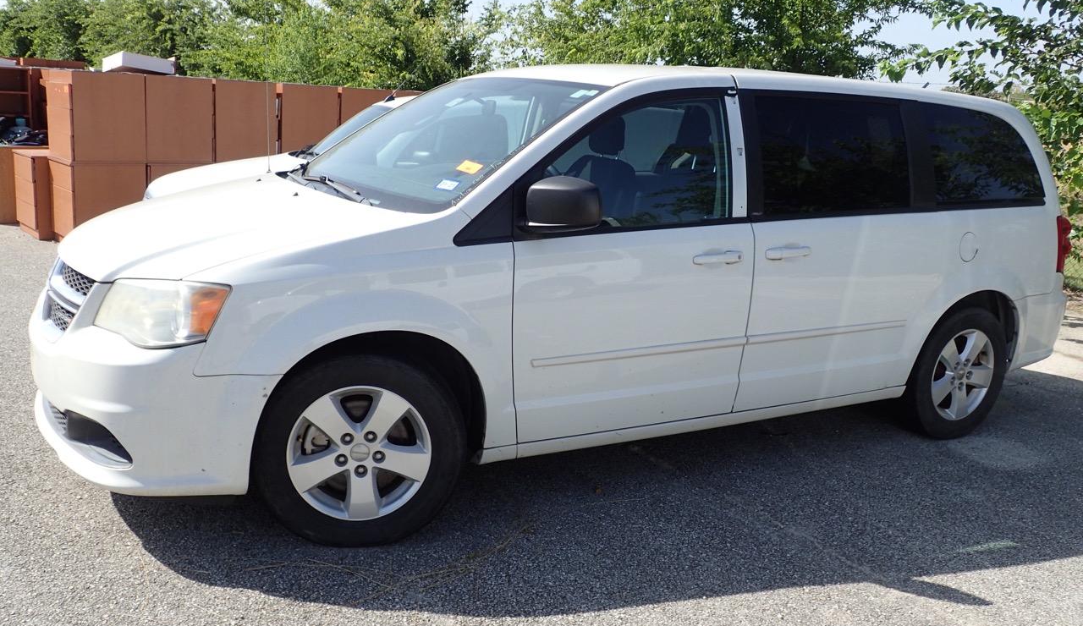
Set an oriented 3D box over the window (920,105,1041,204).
[{"bbox_3d":[2.113,-0.744,4.482,0.870,0.480,0.070,-3,-5,-33],"label":"window"}]

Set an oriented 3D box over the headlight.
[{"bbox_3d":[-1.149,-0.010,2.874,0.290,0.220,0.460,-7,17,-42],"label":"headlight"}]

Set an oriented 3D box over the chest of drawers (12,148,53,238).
[{"bbox_3d":[-4.432,-1.095,8.640,0.600,0.740,0.630,-8,17,-43],"label":"chest of drawers"}]

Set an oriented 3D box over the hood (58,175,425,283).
[{"bbox_3d":[-1.242,-0.364,3.591,1.130,0.300,1.500,-3,15,-30],"label":"hood"}]

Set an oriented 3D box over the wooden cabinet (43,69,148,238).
[{"bbox_3d":[-3.834,-1.323,8.127,0.622,1.493,0.583,-8,18,-42],"label":"wooden cabinet"}]

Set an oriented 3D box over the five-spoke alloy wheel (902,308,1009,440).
[{"bbox_3d":[2.059,0.282,4.767,0.710,0.700,0.220,-3,15,-30],"label":"five-spoke alloy wheel"}]

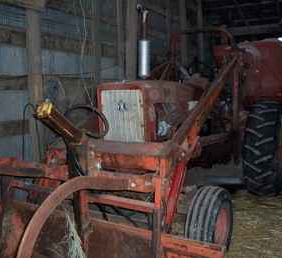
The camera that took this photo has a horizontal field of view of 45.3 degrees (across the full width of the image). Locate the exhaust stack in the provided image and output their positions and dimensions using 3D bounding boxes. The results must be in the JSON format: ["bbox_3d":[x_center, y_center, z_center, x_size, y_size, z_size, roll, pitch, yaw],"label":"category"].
[{"bbox_3d":[0.031,-0.938,3.680,0.130,0.810,0.135,4,7,31],"label":"exhaust stack"}]

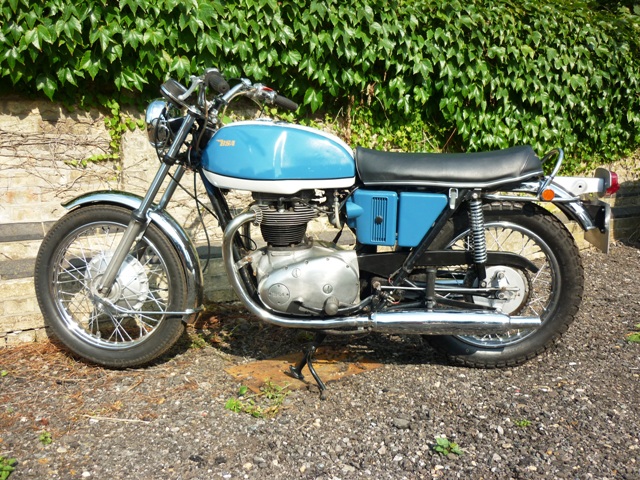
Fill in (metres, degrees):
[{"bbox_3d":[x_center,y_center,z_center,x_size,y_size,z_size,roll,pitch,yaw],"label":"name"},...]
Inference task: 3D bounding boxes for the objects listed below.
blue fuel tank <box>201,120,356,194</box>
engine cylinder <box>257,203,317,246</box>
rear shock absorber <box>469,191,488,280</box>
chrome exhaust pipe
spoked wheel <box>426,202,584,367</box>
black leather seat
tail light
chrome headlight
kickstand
[{"bbox_3d":[-0.148,-0.301,2.239,0.575,0.260,0.280,0,10,3],"label":"blue fuel tank"},{"bbox_3d":[-0.117,-0.057,2.271,0.200,0.150,0.250,0,10,3],"label":"engine cylinder"},{"bbox_3d":[0.548,-0.009,2.109,0.060,0.315,0.060,-7,10,4],"label":"rear shock absorber"},{"bbox_3d":[0.209,0.110,2.135,1.100,0.400,0.170,0,10,3],"label":"chrome exhaust pipe"},{"bbox_3d":[0.653,0.164,2.288,0.654,0.654,0.105,0,10,3],"label":"spoked wheel"},{"bbox_3d":[0.453,-0.269,2.218,0.660,0.155,0.260,0,10,3],"label":"black leather seat"},{"bbox_3d":[1.057,-0.204,2.203,0.065,0.098,0.090,0,10,3],"label":"tail light"},{"bbox_3d":[-0.585,-0.435,2.262,0.100,0.180,0.180,2,11,12],"label":"chrome headlight"},{"bbox_3d":[-0.040,0.433,2.215,0.150,0.200,0.280,0,10,3],"label":"kickstand"}]

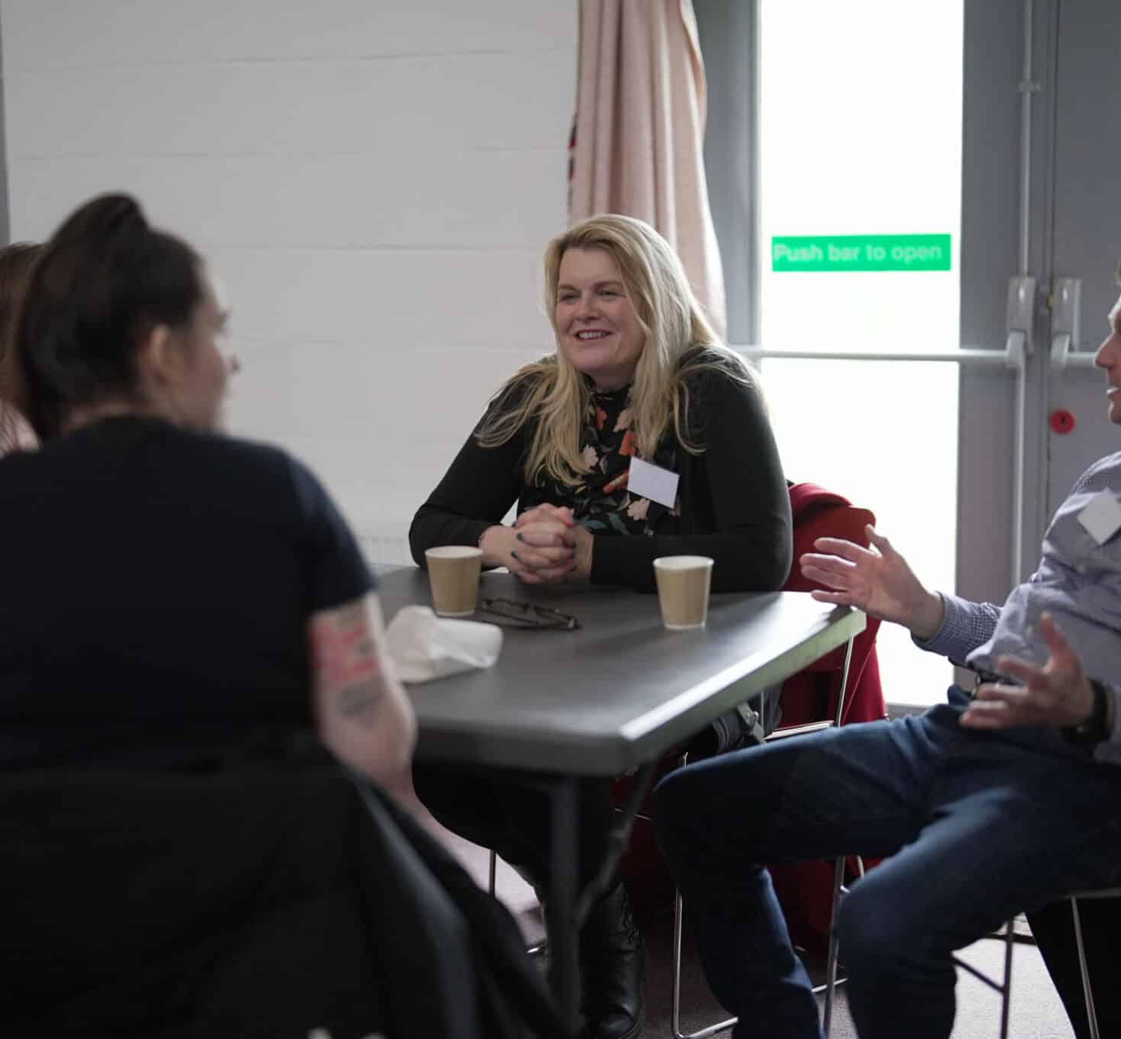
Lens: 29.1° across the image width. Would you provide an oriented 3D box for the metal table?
[{"bbox_3d":[-0.133,0.516,2.937,0.890,0.740,0.870,3,10,26],"label":"metal table"}]

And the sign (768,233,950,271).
[{"bbox_3d":[0.643,-0.572,4.641,0.398,0.077,0.010,3,10,25],"label":"sign"}]

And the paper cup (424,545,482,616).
[{"bbox_3d":[-0.149,0.086,3.008,0.081,0.089,0.081,-1,9,0],"label":"paper cup"}]

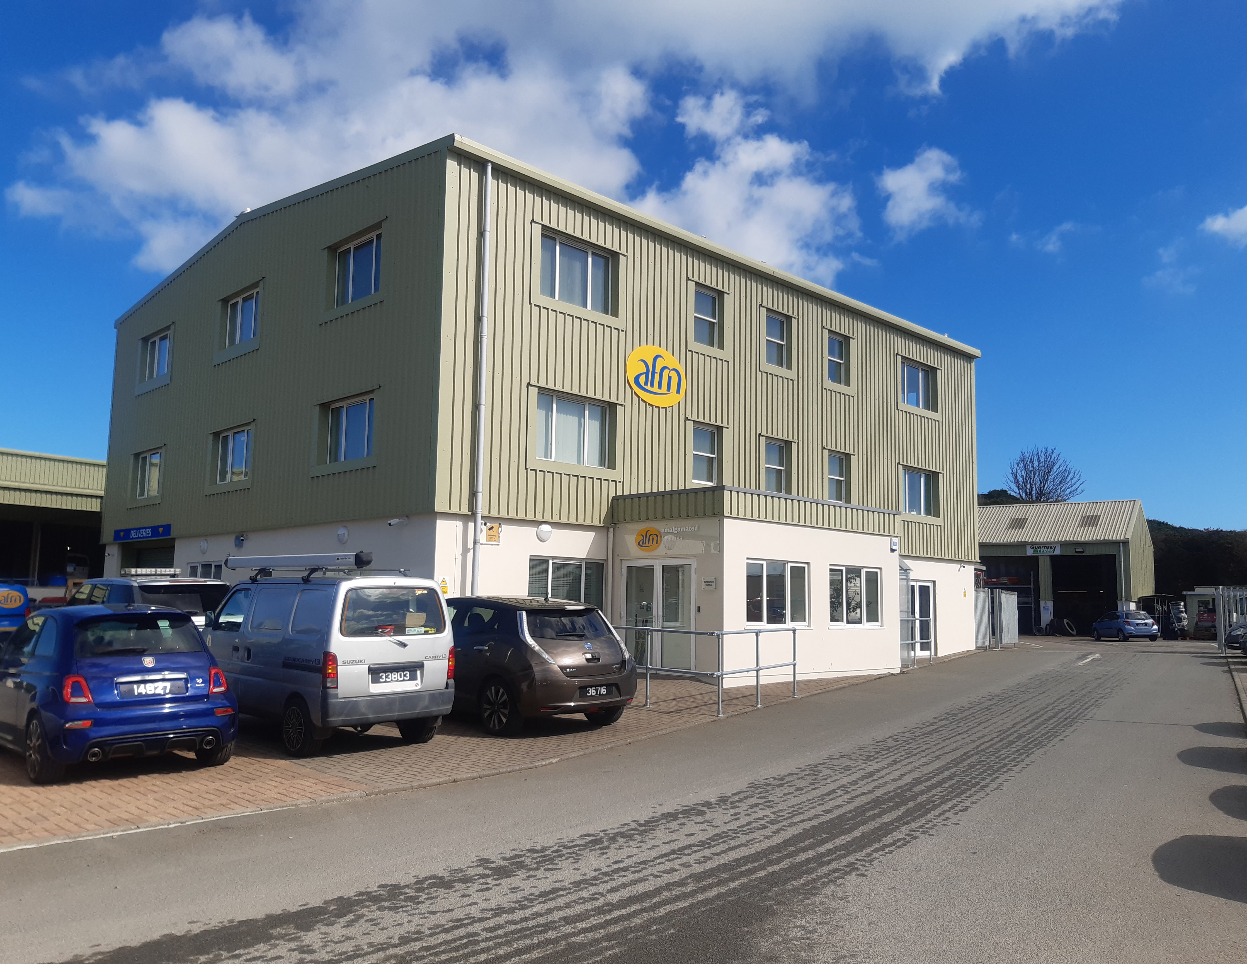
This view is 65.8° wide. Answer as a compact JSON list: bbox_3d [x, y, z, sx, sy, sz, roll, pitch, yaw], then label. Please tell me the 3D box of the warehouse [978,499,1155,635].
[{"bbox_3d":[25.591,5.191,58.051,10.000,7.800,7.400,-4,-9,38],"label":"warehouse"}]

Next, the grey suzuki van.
[{"bbox_3d":[-3.575,2.036,11.354,1.530,1.880,3.680,7,-9,-41],"label":"grey suzuki van"}]

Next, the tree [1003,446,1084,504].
[{"bbox_3d":[30.489,2.977,69.581,6.000,11.000,6.000,-2,-8,25],"label":"tree"}]

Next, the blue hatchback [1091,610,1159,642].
[{"bbox_3d":[24.700,7.050,47.700,1.695,1.510,3.885,1,-7,-1],"label":"blue hatchback"}]

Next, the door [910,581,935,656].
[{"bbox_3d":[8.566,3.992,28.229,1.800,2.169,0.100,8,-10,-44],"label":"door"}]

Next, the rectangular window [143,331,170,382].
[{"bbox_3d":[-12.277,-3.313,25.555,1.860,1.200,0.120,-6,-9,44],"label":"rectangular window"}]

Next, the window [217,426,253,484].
[{"bbox_3d":[-9.442,-0.580,23.666,0.120,1.309,2.120,8,-10,-44],"label":"window"}]

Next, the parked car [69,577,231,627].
[{"bbox_3d":[-8.959,2.703,17.857,4.500,1.770,1.880,-6,-10,44],"label":"parked car"}]

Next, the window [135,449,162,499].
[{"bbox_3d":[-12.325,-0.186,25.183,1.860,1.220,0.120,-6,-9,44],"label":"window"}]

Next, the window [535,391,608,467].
[{"bbox_3d":[-1.078,-0.995,19.460,2.068,1.353,0.120,8,-10,-44],"label":"window"}]

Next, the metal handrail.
[{"bbox_3d":[1.114,2.748,14.612,2.680,1.080,2.980,-4,-9,37],"label":"metal handrail"}]

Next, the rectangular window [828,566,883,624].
[{"bbox_3d":[4.917,2.450,20.591,2.061,1.269,0.100,8,-10,-44],"label":"rectangular window"}]

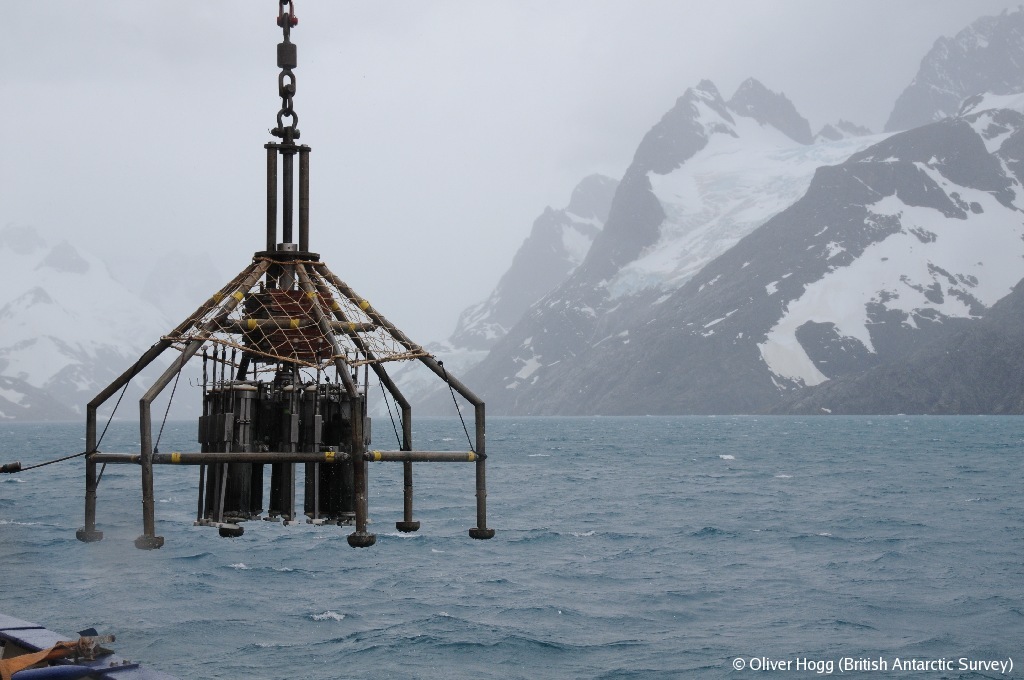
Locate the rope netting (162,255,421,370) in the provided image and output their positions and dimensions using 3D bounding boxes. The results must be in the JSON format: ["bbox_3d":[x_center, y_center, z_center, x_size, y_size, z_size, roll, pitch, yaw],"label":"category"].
[{"bbox_3d":[-1.161,-0.128,10.056,1.470,0.610,1.320,-1,-4,4],"label":"rope netting"}]

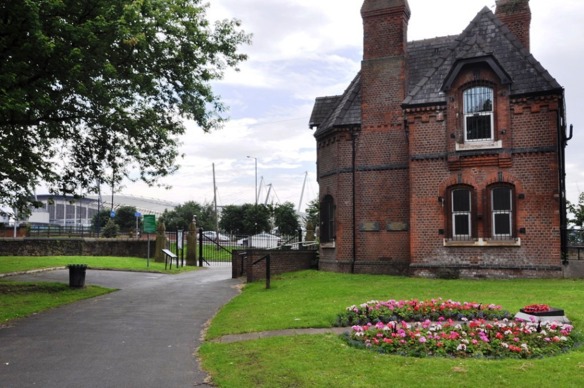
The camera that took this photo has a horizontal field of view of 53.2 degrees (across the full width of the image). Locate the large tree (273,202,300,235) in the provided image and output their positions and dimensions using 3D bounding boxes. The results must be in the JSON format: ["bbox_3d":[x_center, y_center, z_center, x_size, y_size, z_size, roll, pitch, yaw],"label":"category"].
[{"bbox_3d":[-0.814,4.479,95.000,4.600,5.900,4.600,0,-4,0],"label":"large tree"}]

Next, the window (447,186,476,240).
[{"bbox_3d":[5.430,0.603,18.588,0.900,1.690,0.220,-2,-5,26],"label":"window"}]

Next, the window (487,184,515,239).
[{"bbox_3d":[6.478,0.537,18.069,0.900,1.690,0.220,-2,-5,26],"label":"window"}]

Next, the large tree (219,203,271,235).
[{"bbox_3d":[-7.655,4.479,95.000,8.300,5.900,6.500,0,-4,0],"label":"large tree"}]

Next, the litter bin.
[{"bbox_3d":[-6.730,2.582,18.300,0.600,0.730,0.600,0,-4,0],"label":"litter bin"}]

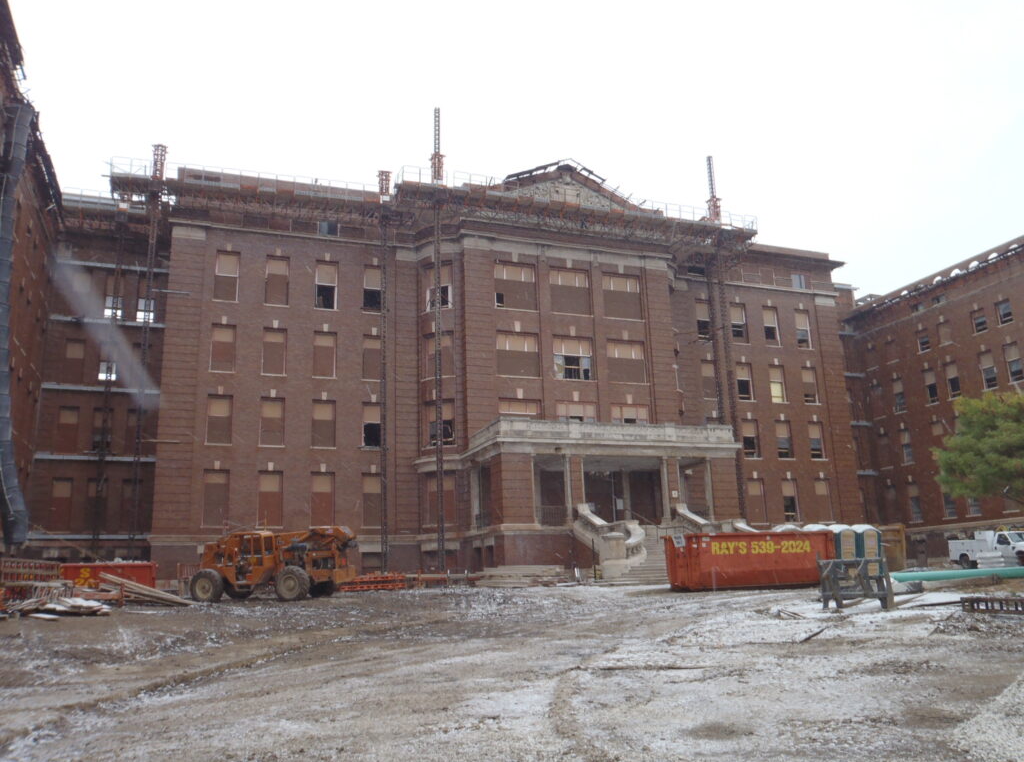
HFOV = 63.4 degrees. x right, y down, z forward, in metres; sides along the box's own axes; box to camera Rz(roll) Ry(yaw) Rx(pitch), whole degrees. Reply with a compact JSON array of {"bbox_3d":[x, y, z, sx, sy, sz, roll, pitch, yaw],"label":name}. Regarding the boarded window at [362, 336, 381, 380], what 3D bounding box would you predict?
[{"bbox_3d":[-8.465,-1.369,50.879,1.396,2.855,0.200,3,-15,-21],"label":"boarded window"}]

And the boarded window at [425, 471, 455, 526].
[{"bbox_3d":[-3.794,6.258,44.288,1.860,2.823,0.160,-8,-15,22],"label":"boarded window"}]

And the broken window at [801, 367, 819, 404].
[{"bbox_3d":[19.740,0.399,54.947,1.126,2.483,0.170,3,-15,-20],"label":"broken window"}]

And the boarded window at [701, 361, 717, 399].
[{"bbox_3d":[14.379,-0.074,59.883,1.350,2.803,0.200,3,-15,-20],"label":"boarded window"}]

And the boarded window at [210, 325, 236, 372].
[{"bbox_3d":[-16.640,-1.841,47.803,1.396,2.855,0.200,3,-15,-21],"label":"boarded window"}]

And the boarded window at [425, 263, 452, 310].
[{"bbox_3d":[-4.519,-5.708,50.557,2.016,3.034,0.300,-8,-15,23],"label":"boarded window"}]

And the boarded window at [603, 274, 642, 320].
[{"bbox_3d":[6.650,-4.976,49.525,2.359,2.798,0.160,3,-15,-20],"label":"boarded window"}]

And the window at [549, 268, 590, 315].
[{"bbox_3d":[3.337,-5.013,47.143,2.445,2.714,0.170,3,-15,-20],"label":"window"}]

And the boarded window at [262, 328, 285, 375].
[{"bbox_3d":[-13.951,-1.686,48.815,1.396,2.855,0.200,3,-15,-21],"label":"boarded window"}]

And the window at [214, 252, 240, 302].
[{"bbox_3d":[-16.787,-6.161,48.855,1.396,3.150,0.200,3,-15,-21],"label":"window"}]

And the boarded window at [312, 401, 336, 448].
[{"bbox_3d":[-10.006,2.319,44.138,1.211,2.562,0.160,3,-15,-20],"label":"boarded window"}]

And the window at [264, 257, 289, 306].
[{"bbox_3d":[-12.390,-5.278,43.935,1.126,2.714,0.170,3,-15,-20],"label":"window"}]

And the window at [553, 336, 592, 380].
[{"bbox_3d":[3.577,-1.257,47.383,2.359,2.530,0.160,3,-15,-20],"label":"window"}]

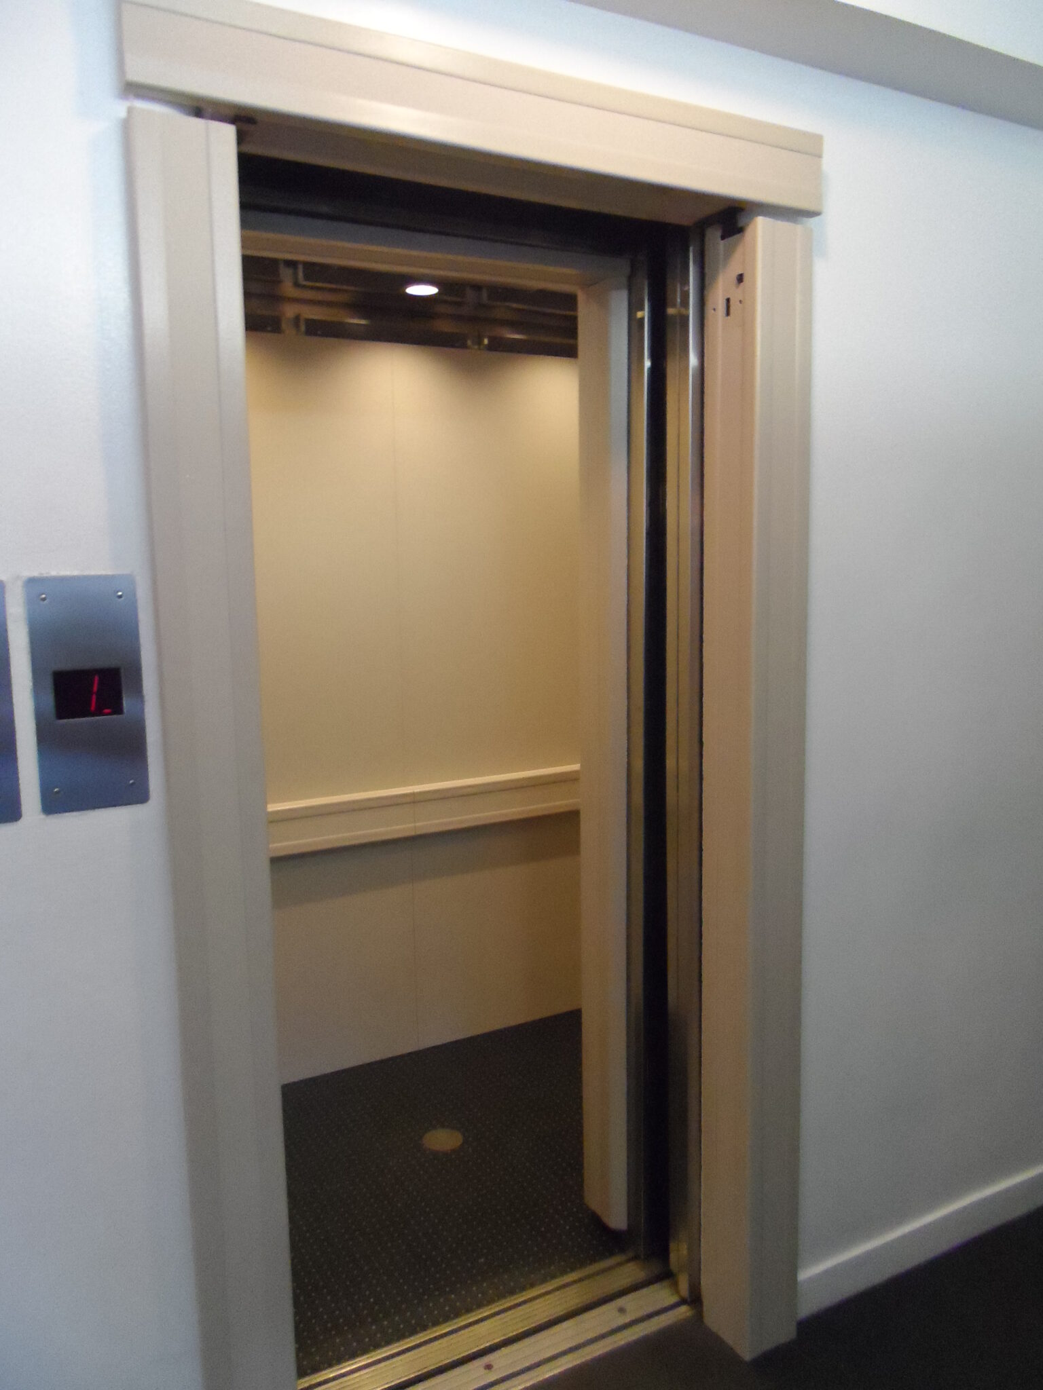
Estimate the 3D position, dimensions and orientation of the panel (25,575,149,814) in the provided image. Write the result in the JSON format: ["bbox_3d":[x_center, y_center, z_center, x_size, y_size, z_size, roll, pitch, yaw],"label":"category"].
[{"bbox_3d":[-0.563,0.000,1.258,0.129,0.307,0.010,-5,8,-26],"label":"panel"}]

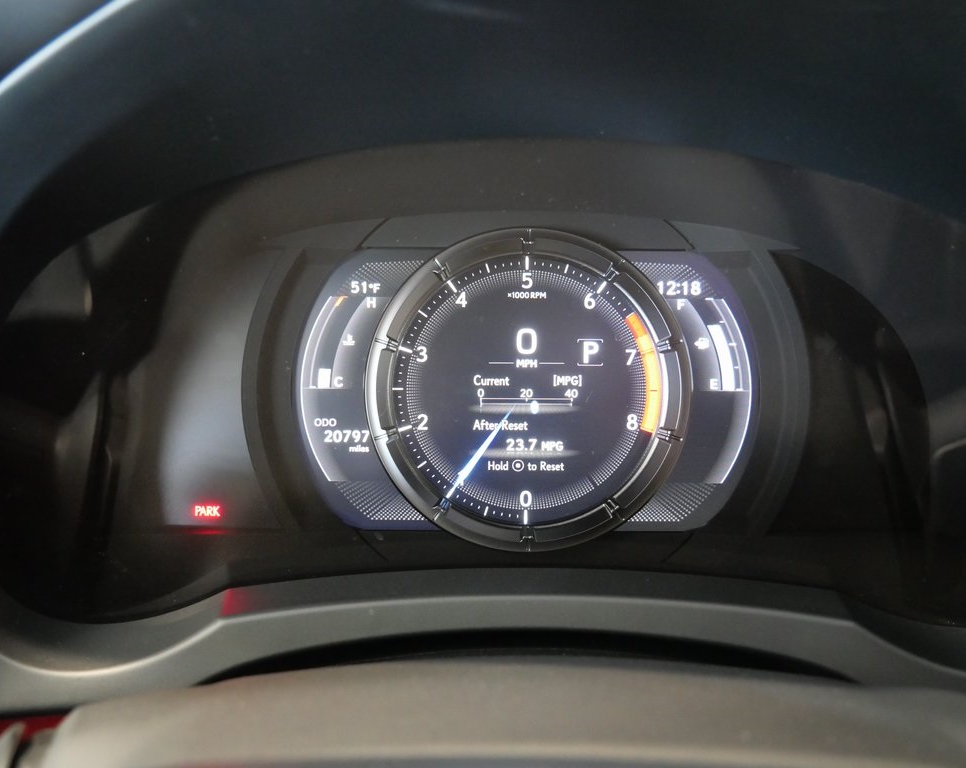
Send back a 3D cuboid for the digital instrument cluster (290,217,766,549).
[{"bbox_3d":[0.018,-0.001,0.297,0.178,0.123,0.035,0,0,0],"label":"digital instrument cluster"}]

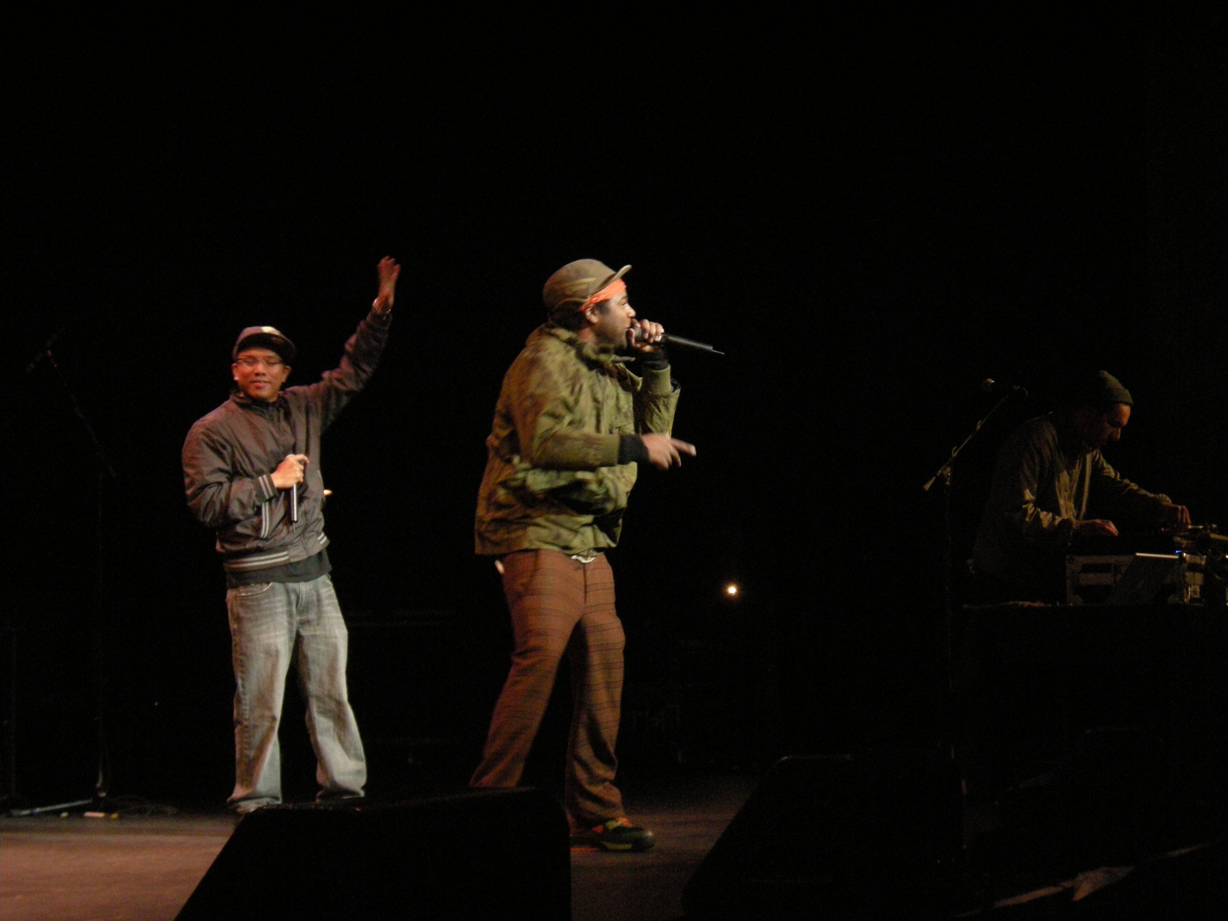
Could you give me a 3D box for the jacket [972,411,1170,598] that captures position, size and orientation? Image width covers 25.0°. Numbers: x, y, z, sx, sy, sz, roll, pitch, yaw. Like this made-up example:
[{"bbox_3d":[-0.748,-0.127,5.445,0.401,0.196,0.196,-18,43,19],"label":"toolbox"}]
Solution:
[{"bbox_3d":[1.693,0.154,10.261,0.620,0.677,0.550,-2,-4,28],"label":"jacket"}]

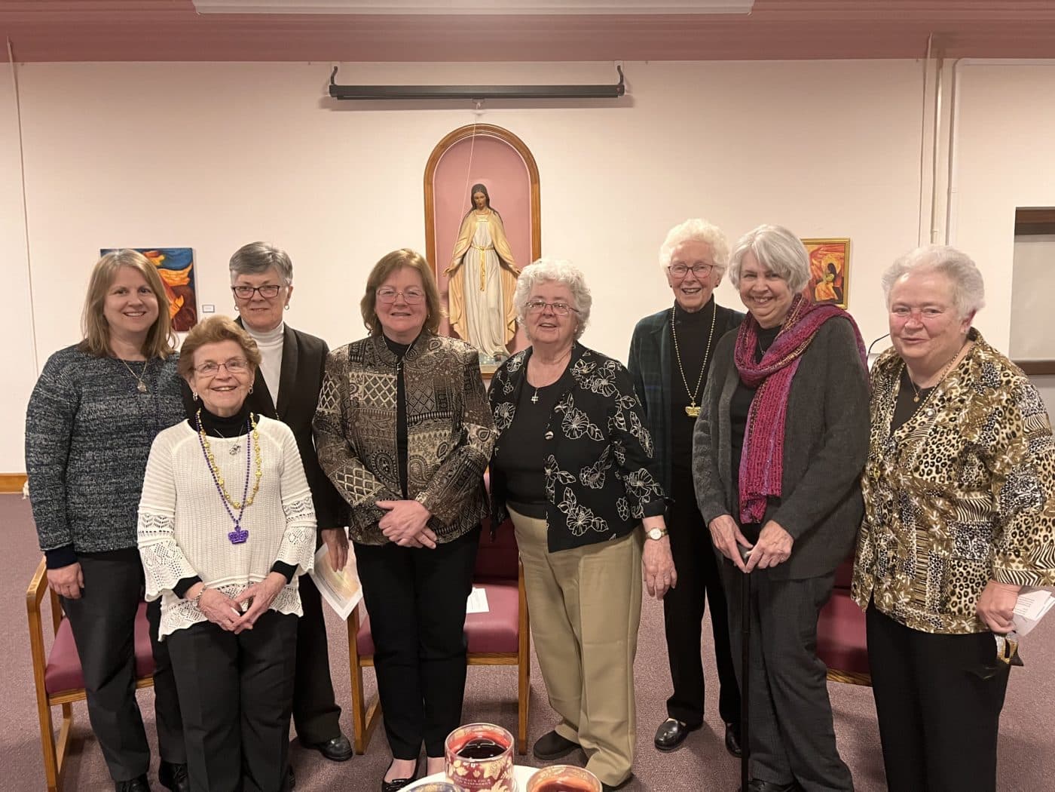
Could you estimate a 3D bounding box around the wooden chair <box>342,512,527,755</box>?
[{"bbox_3d":[-0.292,0.746,2.852,0.575,0.820,0.570,-1,6,1],"label":"wooden chair"}]

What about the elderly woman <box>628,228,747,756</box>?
[{"bbox_3d":[0.542,0.295,2.638,0.500,1.738,0.360,0,6,10],"label":"elderly woman"}]

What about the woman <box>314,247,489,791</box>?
[{"bbox_3d":[-0.356,0.371,2.484,0.550,1.646,0.380,-1,6,-3],"label":"woman"}]

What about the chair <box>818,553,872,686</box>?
[{"bbox_3d":[1.124,0.748,2.639,0.575,0.820,0.570,2,7,21],"label":"chair"}]

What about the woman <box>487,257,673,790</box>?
[{"bbox_3d":[0.163,0.383,2.486,0.540,1.607,0.400,1,7,18],"label":"woman"}]

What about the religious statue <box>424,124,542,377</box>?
[{"bbox_3d":[-0.359,-1.175,6.612,0.961,2.084,0.350,-1,6,-2],"label":"religious statue"}]

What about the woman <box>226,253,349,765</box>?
[{"bbox_3d":[-0.830,0.345,2.621,0.500,1.683,0.360,-1,6,-5],"label":"woman"}]

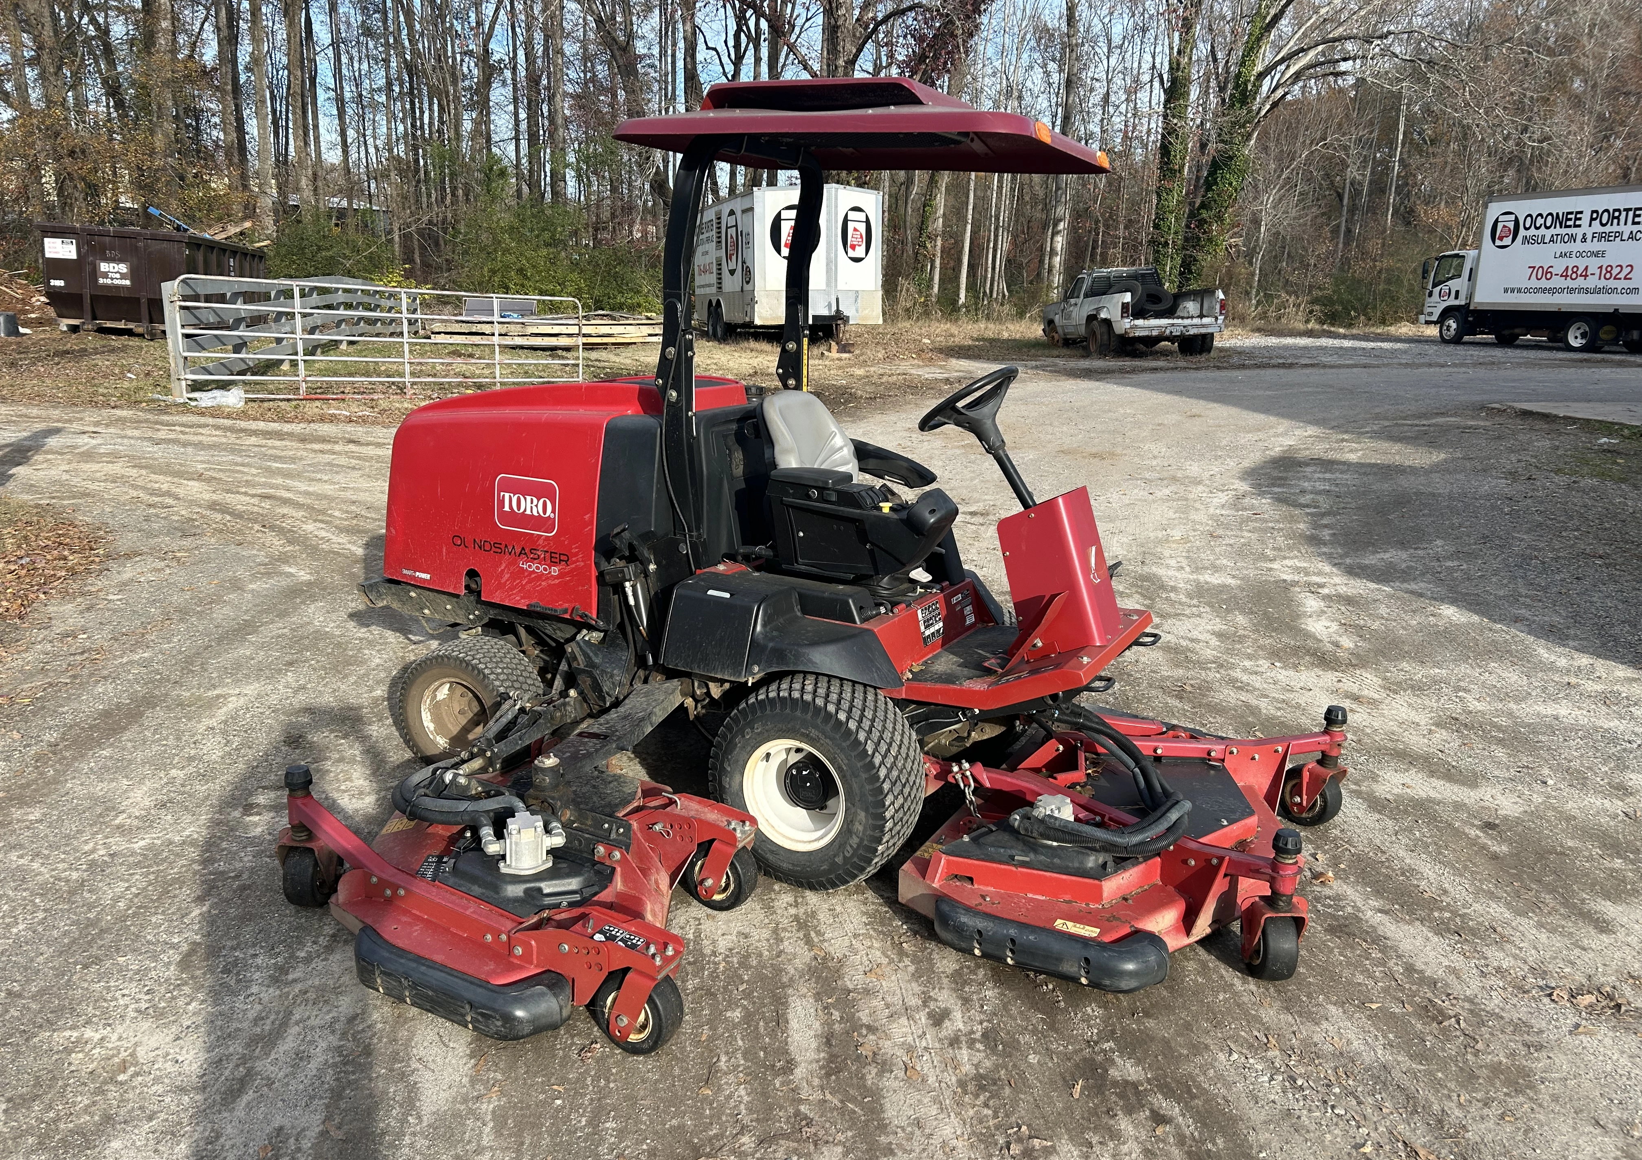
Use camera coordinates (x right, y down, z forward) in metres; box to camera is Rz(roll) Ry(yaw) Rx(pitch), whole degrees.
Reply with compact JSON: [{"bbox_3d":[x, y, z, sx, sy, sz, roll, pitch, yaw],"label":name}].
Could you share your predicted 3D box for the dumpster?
[{"bbox_3d":[-13.113,-5.920,24.776,2.420,1.773,6.388,2,12,-13],"label":"dumpster"}]

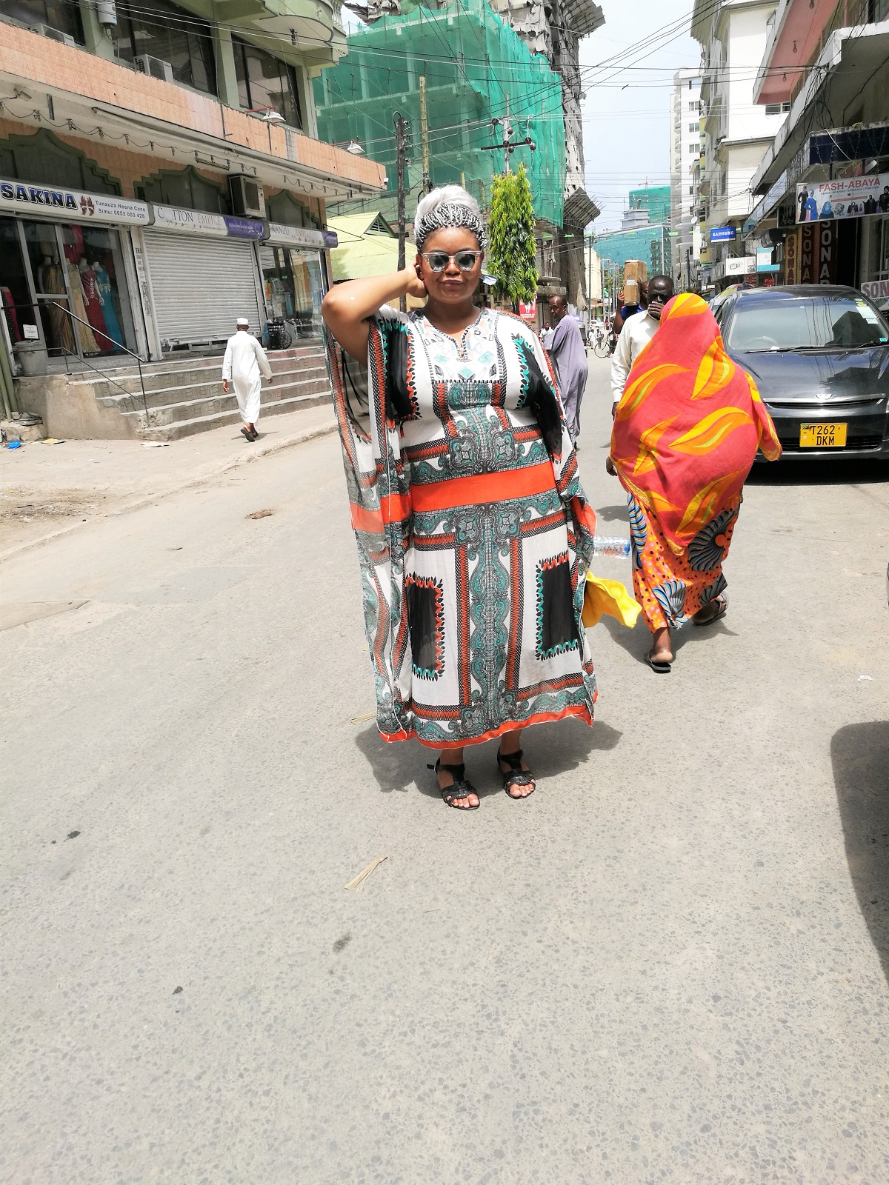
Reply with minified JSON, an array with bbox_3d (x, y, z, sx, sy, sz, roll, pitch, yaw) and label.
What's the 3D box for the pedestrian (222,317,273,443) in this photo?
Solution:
[{"bbox_3d":[-2.881,-3.108,13.466,0.600,1.700,0.460,-3,16,6],"label":"pedestrian"}]

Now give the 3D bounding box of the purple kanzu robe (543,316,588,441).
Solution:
[{"bbox_3d":[1.291,-2.272,9.851,0.430,1.280,0.460,6,19,31],"label":"purple kanzu robe"}]

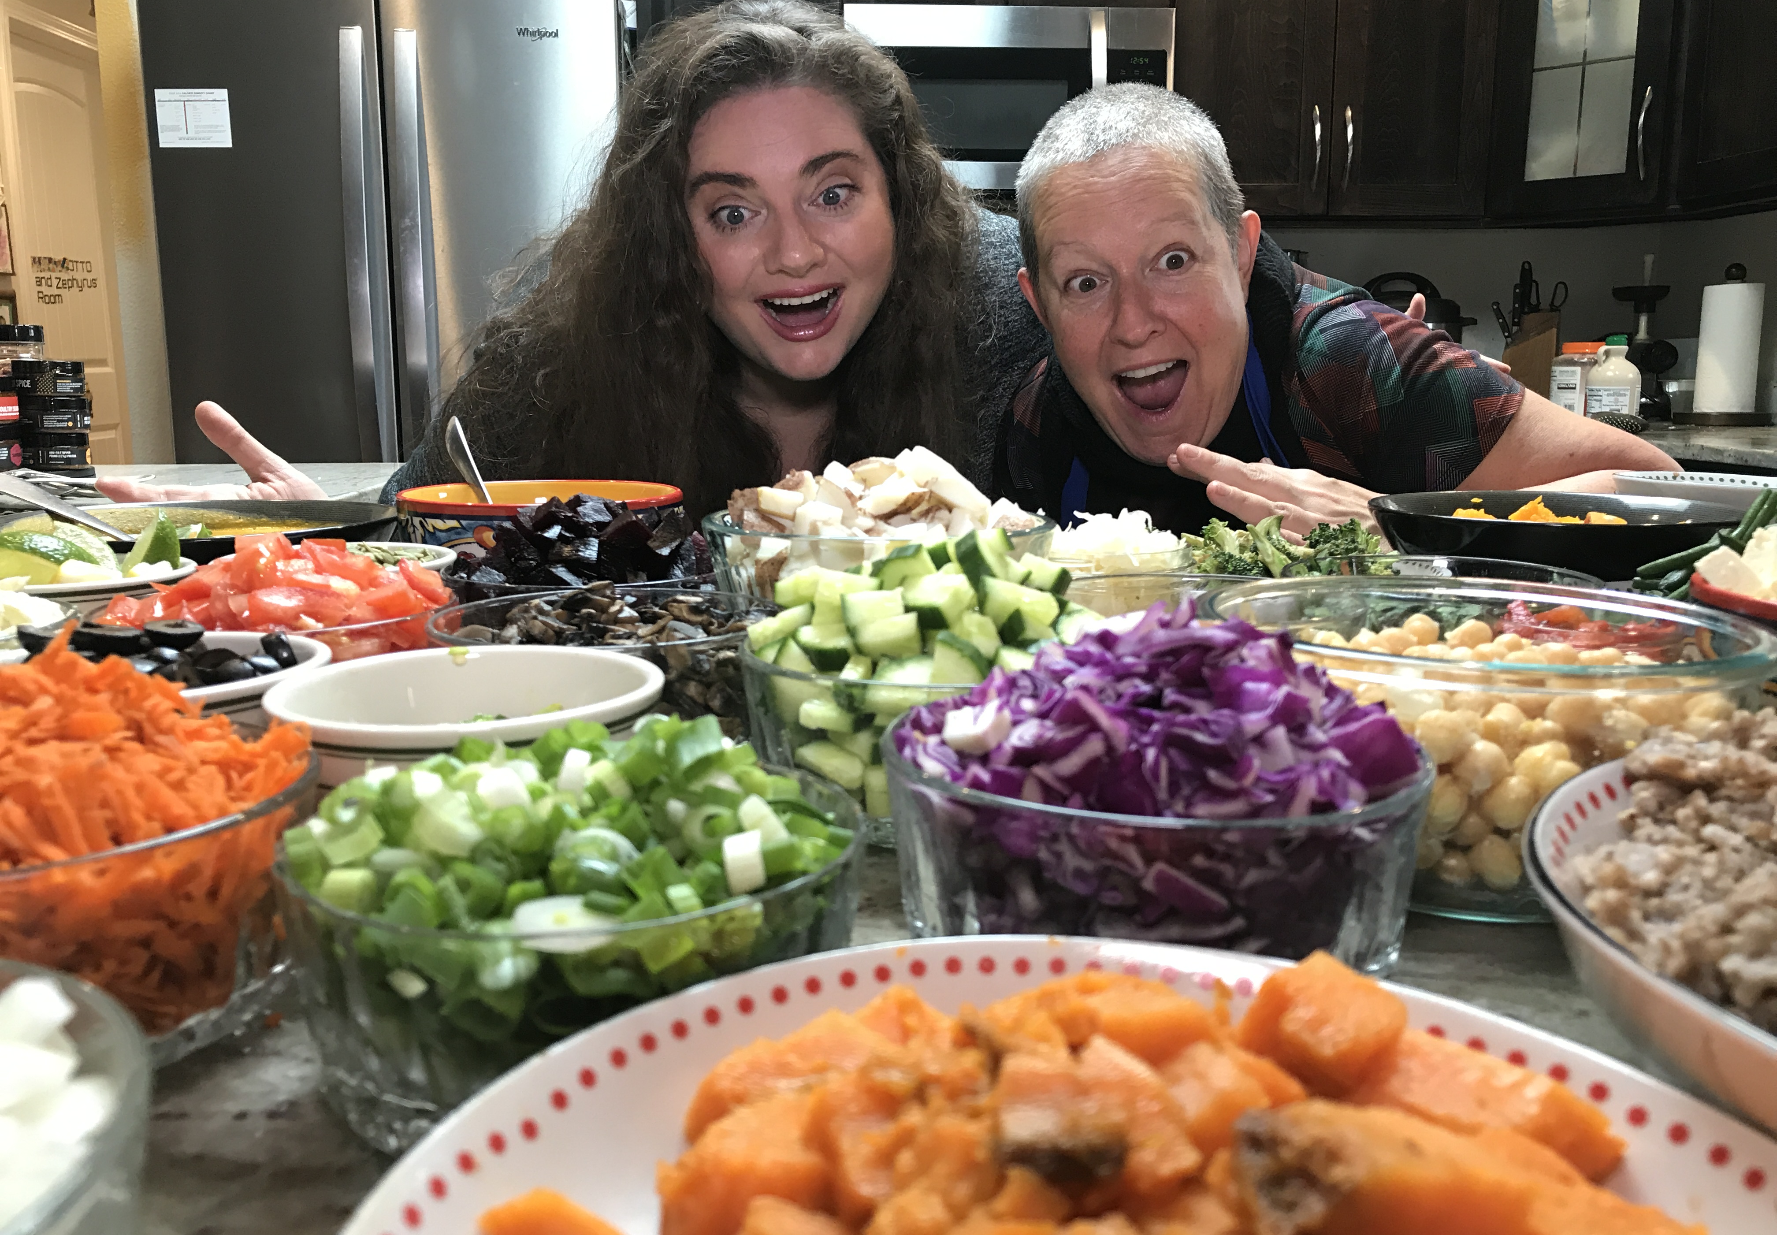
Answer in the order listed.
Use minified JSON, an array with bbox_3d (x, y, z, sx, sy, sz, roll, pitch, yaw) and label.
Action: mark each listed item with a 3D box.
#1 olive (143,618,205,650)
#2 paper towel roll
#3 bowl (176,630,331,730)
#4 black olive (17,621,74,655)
[{"bbox_3d":[-0.228,0.005,0.458,0.018,0.010,0.018,0,10,0],"label":"olive"},{"bbox_3d":[1.896,-0.605,3.234,0.120,0.280,0.120,0,10,0],"label":"paper towel roll"},{"bbox_3d":[-0.222,0.040,0.431,0.107,0.052,0.107,0,10,0],"label":"bowl"},{"bbox_3d":[-0.268,0.006,0.458,0.018,0.011,0.018,0,10,0],"label":"black olive"}]

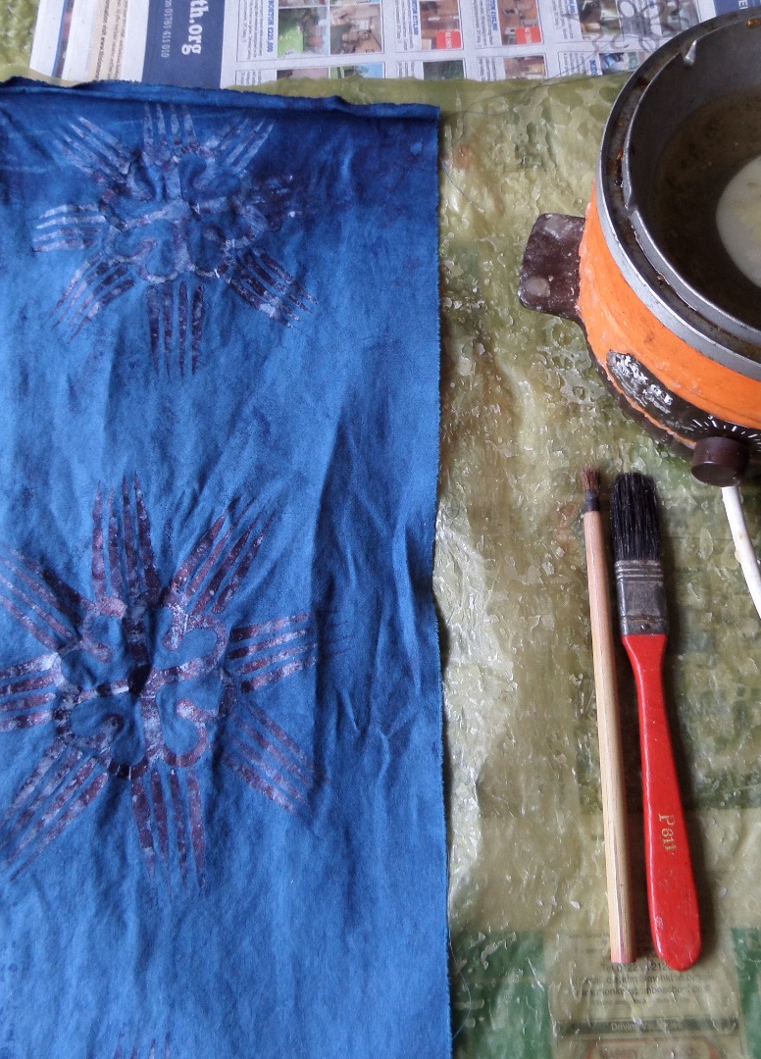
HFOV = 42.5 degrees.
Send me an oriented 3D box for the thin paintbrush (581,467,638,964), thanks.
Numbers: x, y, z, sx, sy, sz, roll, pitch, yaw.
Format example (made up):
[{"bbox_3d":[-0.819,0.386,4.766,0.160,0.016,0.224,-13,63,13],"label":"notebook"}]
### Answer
[{"bbox_3d":[0.085,0.063,0.367,0.009,0.009,0.183,0,71,2],"label":"thin paintbrush"}]

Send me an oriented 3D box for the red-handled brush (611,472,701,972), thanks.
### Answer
[{"bbox_3d":[0.102,0.065,0.365,0.019,0.012,0.182,0,71,2],"label":"red-handled brush"}]

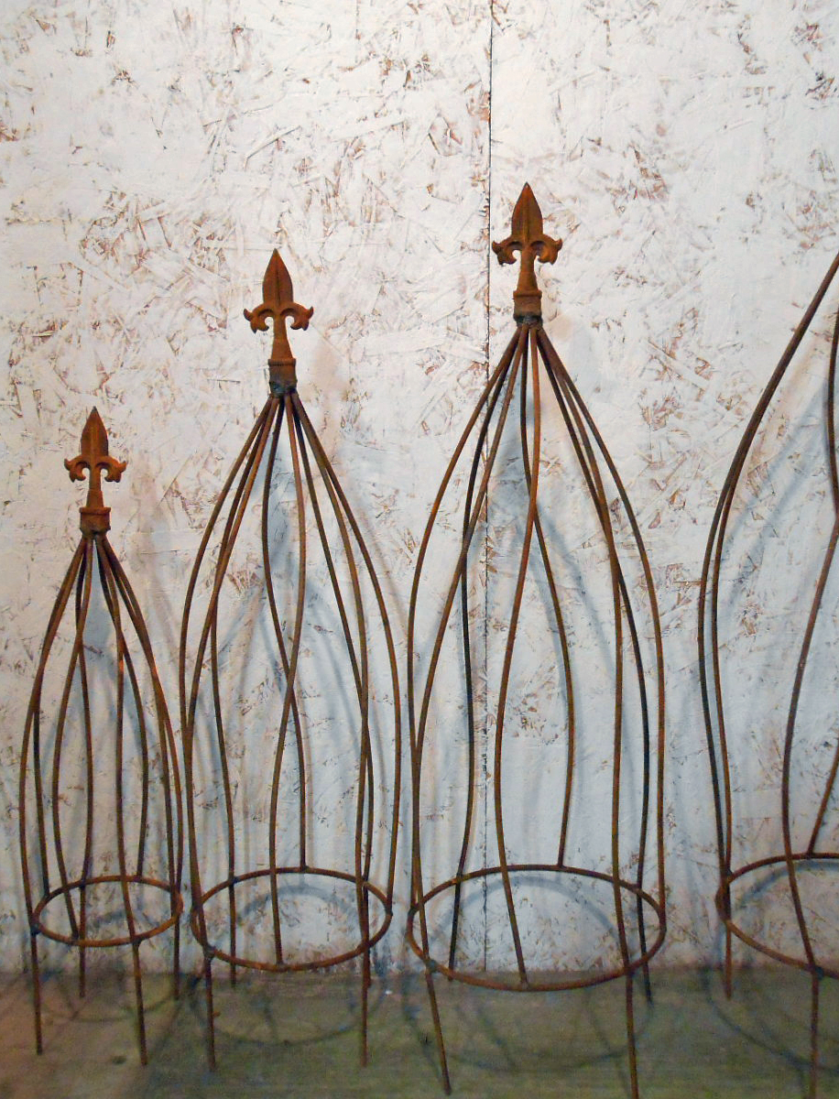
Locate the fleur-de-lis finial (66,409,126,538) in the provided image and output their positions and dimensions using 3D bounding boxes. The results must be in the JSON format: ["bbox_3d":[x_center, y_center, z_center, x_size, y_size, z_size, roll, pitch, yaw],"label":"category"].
[{"bbox_3d":[-0.335,-0.081,1.139,0.066,0.130,0.033,2,9,0],"label":"fleur-de-lis finial"}]

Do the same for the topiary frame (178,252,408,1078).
[{"bbox_3d":[-0.138,0.119,1.147,0.230,0.830,0.230,0,9,0],"label":"topiary frame"}]

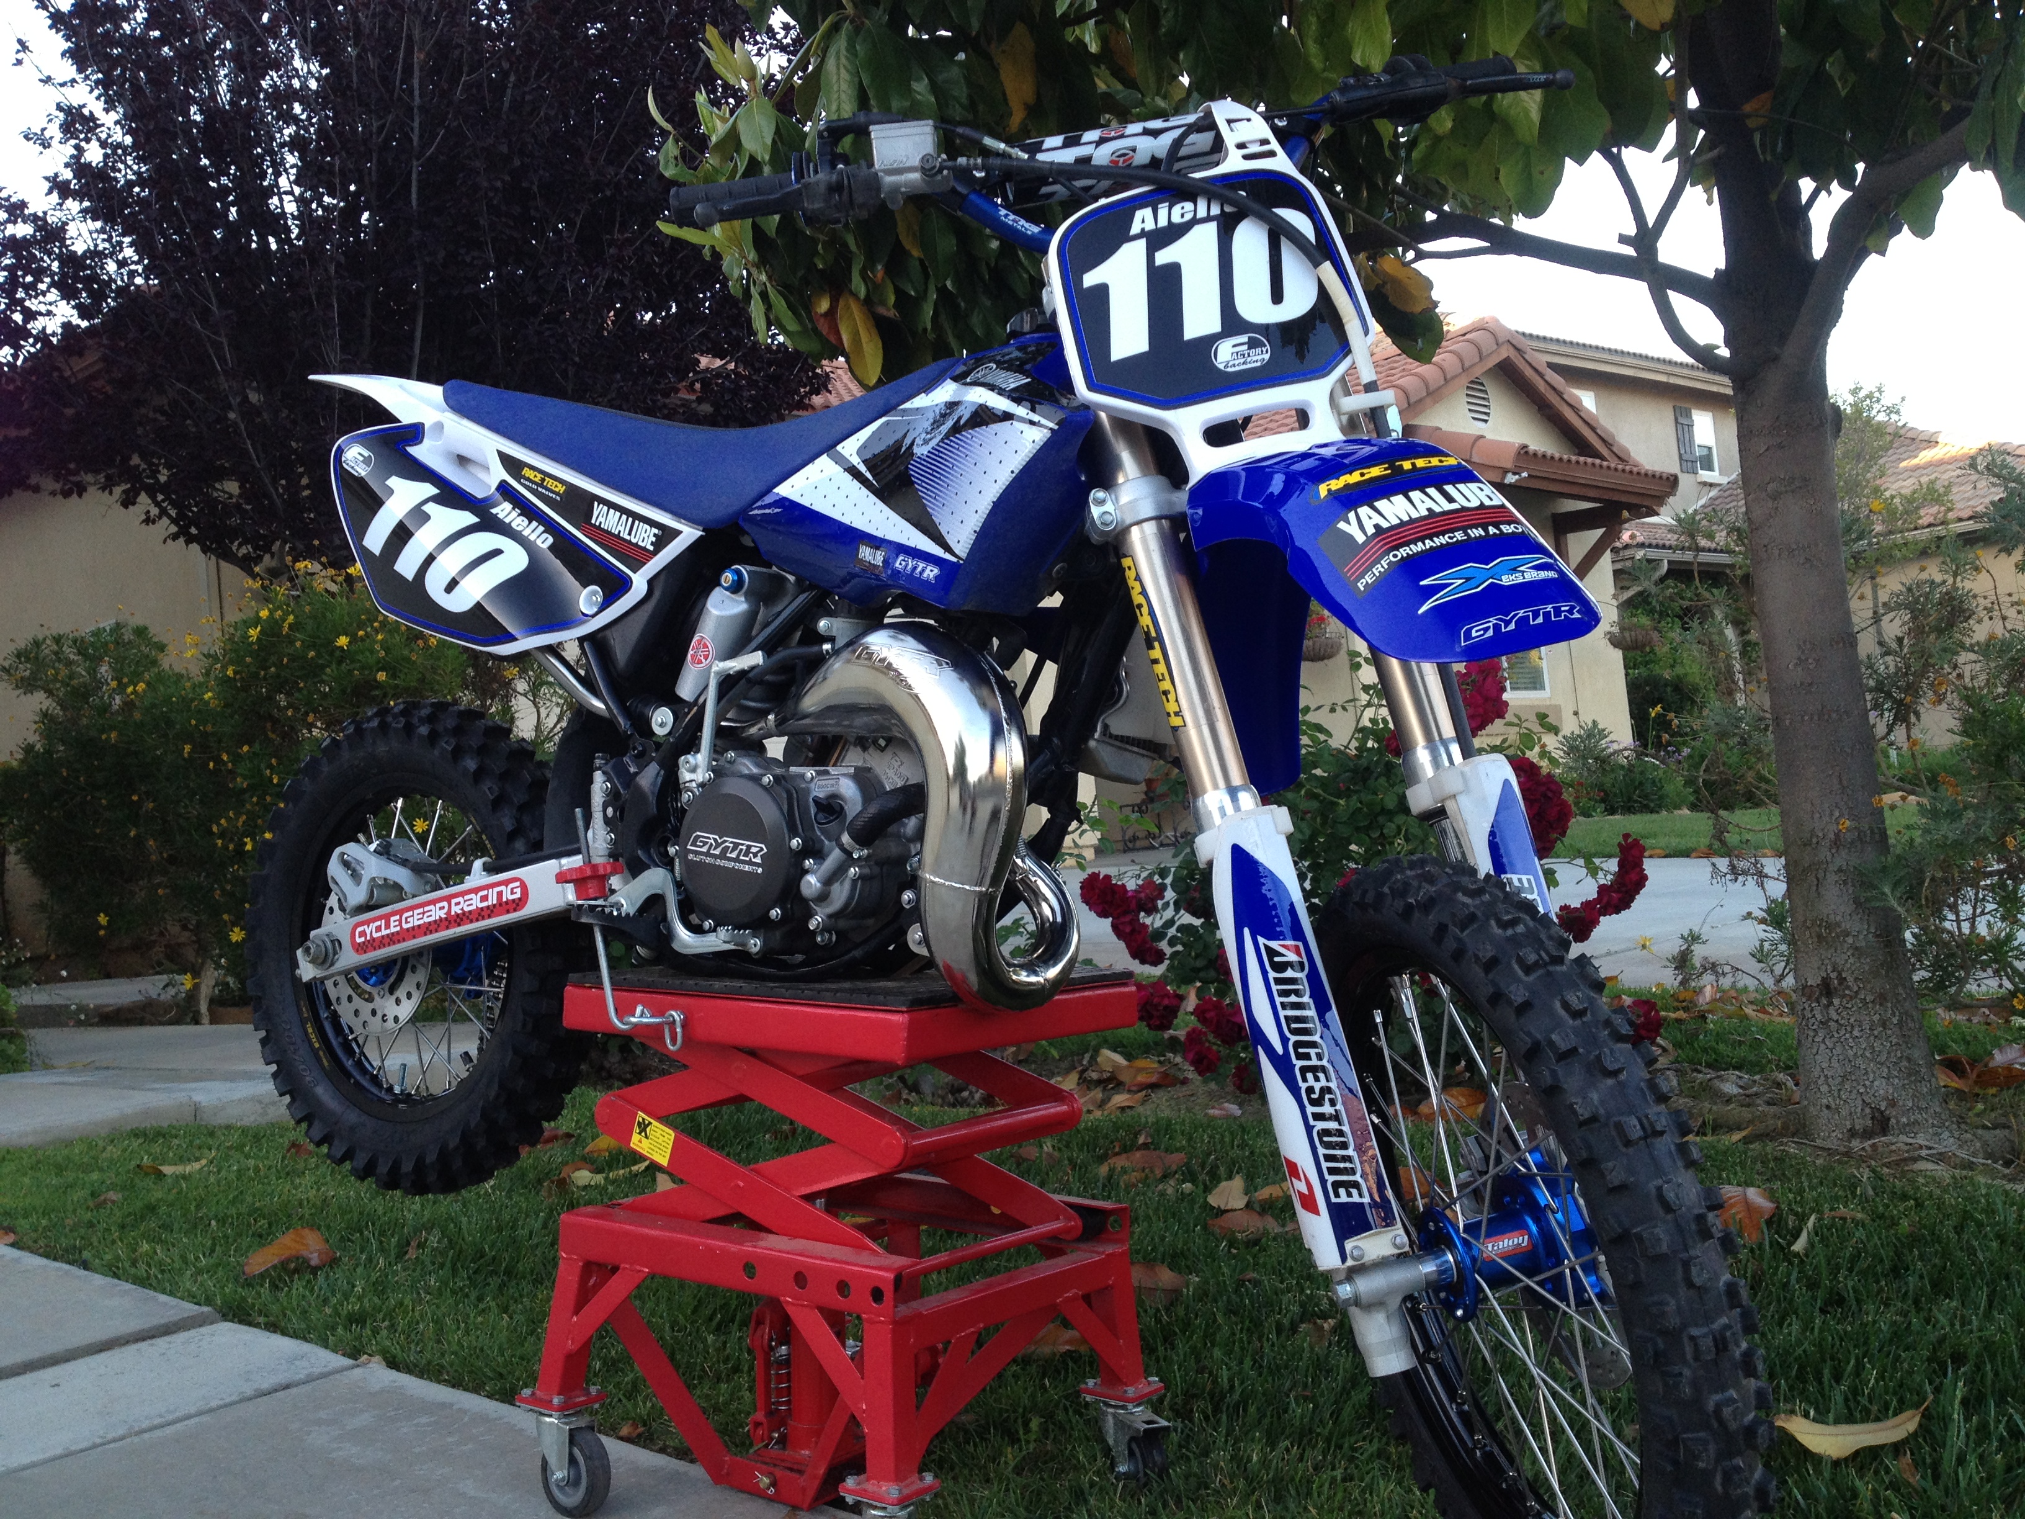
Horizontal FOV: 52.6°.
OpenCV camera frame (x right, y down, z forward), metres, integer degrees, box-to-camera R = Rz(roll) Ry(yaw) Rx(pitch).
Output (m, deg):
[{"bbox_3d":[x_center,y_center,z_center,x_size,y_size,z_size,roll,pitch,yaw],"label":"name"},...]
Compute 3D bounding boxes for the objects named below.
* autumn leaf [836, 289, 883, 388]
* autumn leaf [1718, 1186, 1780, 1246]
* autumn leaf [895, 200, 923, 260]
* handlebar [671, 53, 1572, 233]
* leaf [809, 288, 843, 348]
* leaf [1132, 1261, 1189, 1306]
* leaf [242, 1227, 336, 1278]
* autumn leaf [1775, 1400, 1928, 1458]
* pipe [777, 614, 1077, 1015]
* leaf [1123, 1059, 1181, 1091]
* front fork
[{"bbox_3d":[-0.215,-0.592,2.880,0.058,0.145,0.025,-15,-5,-6],"label":"autumn leaf"},{"bbox_3d":[0.996,0.618,2.780,0.090,0.065,0.060,-2,-2,-6],"label":"autumn leaf"},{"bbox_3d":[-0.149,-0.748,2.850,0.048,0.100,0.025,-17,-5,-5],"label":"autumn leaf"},{"bbox_3d":[0.100,-0.506,1.690,0.765,0.150,0.150,-13,-12,-12],"label":"handlebar"},{"bbox_3d":[-0.264,-0.624,2.900,0.052,0.090,0.040,-6,-3,0],"label":"leaf"},{"bbox_3d":[0.169,0.639,2.500,0.105,0.035,0.065,-2,-2,-6],"label":"leaf"},{"bbox_3d":[-0.935,0.636,2.650,0.120,0.050,0.065,-2,-2,-12],"label":"leaf"},{"bbox_3d":[0.802,0.642,1.960,0.150,0.035,0.050,-2,-2,-6],"label":"autumn leaf"},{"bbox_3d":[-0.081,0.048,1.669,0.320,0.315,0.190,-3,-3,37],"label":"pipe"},{"bbox_3d":[0.309,0.700,4.550,0.135,0.050,0.090,-2,-2,0],"label":"leaf"},{"bbox_3d":[0.257,0.043,1.549,0.240,0.800,0.110,-13,-12,-12],"label":"front fork"}]

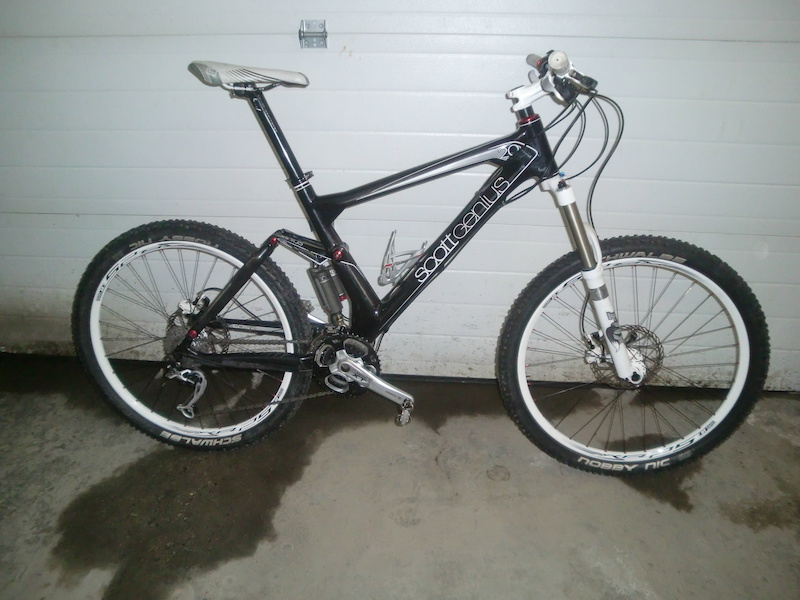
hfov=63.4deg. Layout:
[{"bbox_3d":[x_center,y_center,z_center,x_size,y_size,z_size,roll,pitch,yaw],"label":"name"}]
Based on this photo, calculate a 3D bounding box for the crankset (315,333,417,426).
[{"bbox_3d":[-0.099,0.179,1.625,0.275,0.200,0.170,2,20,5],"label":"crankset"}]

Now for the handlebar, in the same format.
[{"bbox_3d":[0.317,-0.479,1.419,0.160,0.133,0.670,2,20,5],"label":"handlebar"}]

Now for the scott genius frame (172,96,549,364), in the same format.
[{"bbox_3d":[-0.106,-0.151,1.577,0.940,0.687,0.160,2,20,5],"label":"scott genius frame"}]

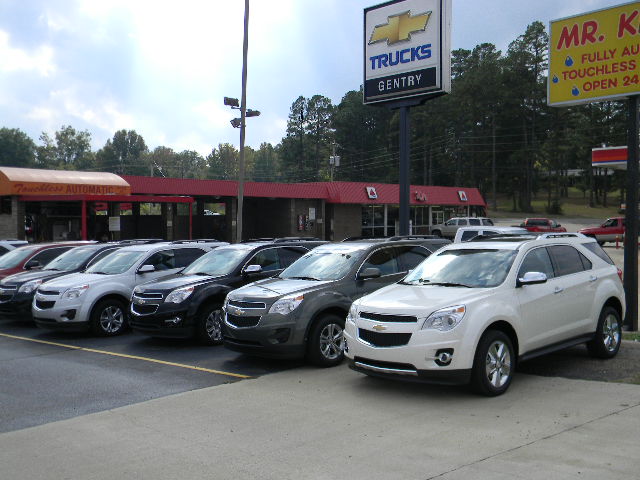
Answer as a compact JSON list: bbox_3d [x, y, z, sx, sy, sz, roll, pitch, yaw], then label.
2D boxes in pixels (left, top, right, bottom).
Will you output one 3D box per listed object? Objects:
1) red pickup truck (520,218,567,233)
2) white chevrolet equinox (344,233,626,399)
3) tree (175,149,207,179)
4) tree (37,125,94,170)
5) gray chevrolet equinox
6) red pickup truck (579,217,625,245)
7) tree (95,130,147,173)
[{"bbox_3d":[13.788,-0.480,42.000,1.950,1.800,5.300,0,1,42],"label":"red pickup truck"},{"bbox_3d":[2.360,0.805,8.847,4.770,1.730,1.870,-2,1,-43],"label":"white chevrolet equinox"},{"bbox_3d":[-16.538,-5.662,85.000,4.400,11.540,4.400,0,1,0],"label":"tree"},{"bbox_3d":[-30.589,-6.862,80.000,6.800,14.040,6.800,0,1,0],"label":"tree"},{"bbox_3d":[0.635,0.827,10.594,4.770,1.730,1.870,-2,1,-42],"label":"gray chevrolet equinox"},{"bbox_3d":[18.239,-0.460,40.000,5.300,1.800,1.950,0,1,14],"label":"red pickup truck"},{"bbox_3d":[-23.738,-6.621,80.000,6.200,13.560,6.200,0,1,0],"label":"tree"}]

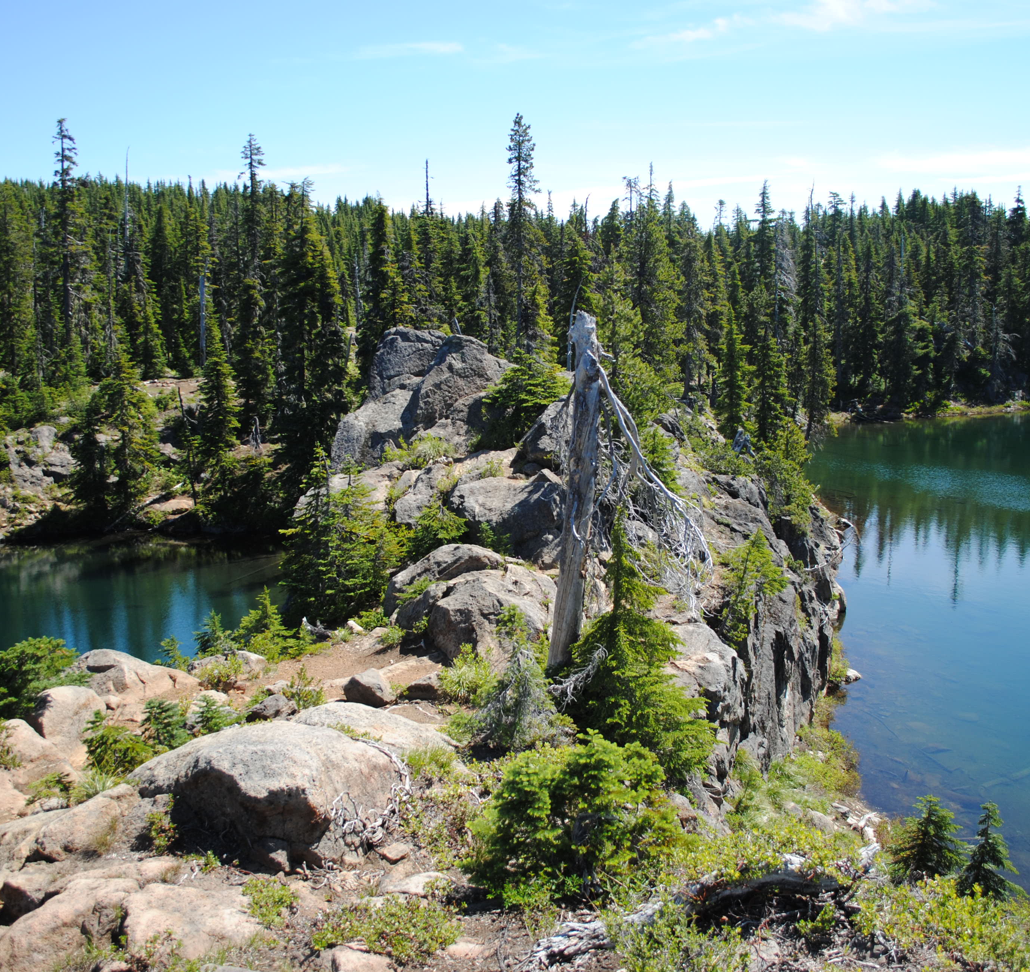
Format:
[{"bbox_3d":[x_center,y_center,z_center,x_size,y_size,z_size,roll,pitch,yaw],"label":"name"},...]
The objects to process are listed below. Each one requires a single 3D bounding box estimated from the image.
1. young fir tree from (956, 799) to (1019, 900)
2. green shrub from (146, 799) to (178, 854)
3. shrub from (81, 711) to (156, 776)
[{"bbox_3d":[3.645,2.822,8.400,0.480,0.800,0.480,-1,7,0],"label":"young fir tree"},{"bbox_3d":[-2.074,1.997,6.400,0.174,0.318,0.157,-4,10,-19],"label":"green shrub"},{"bbox_3d":[-2.873,1.865,7.900,0.520,0.400,0.470,0,7,0],"label":"shrub"}]

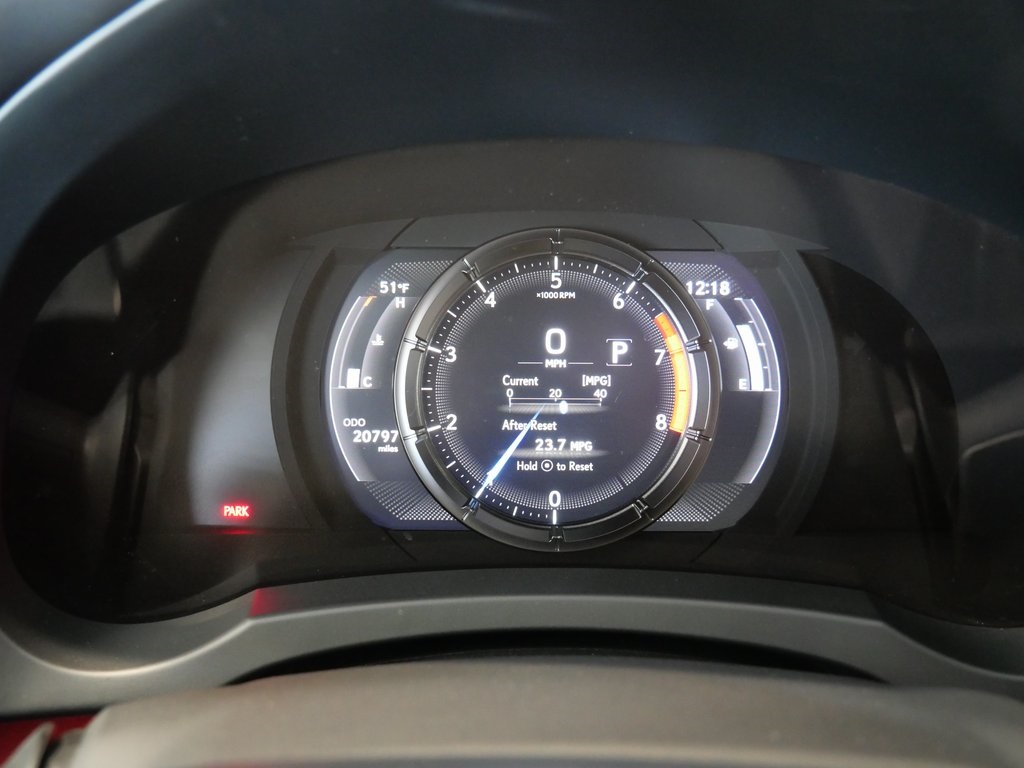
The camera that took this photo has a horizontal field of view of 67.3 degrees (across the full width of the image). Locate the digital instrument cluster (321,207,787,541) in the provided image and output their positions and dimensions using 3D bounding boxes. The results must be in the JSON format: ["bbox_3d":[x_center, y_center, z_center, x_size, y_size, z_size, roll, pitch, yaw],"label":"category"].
[{"bbox_3d":[0.018,-0.001,0.297,0.178,0.123,0.035,0,0,0],"label":"digital instrument cluster"}]

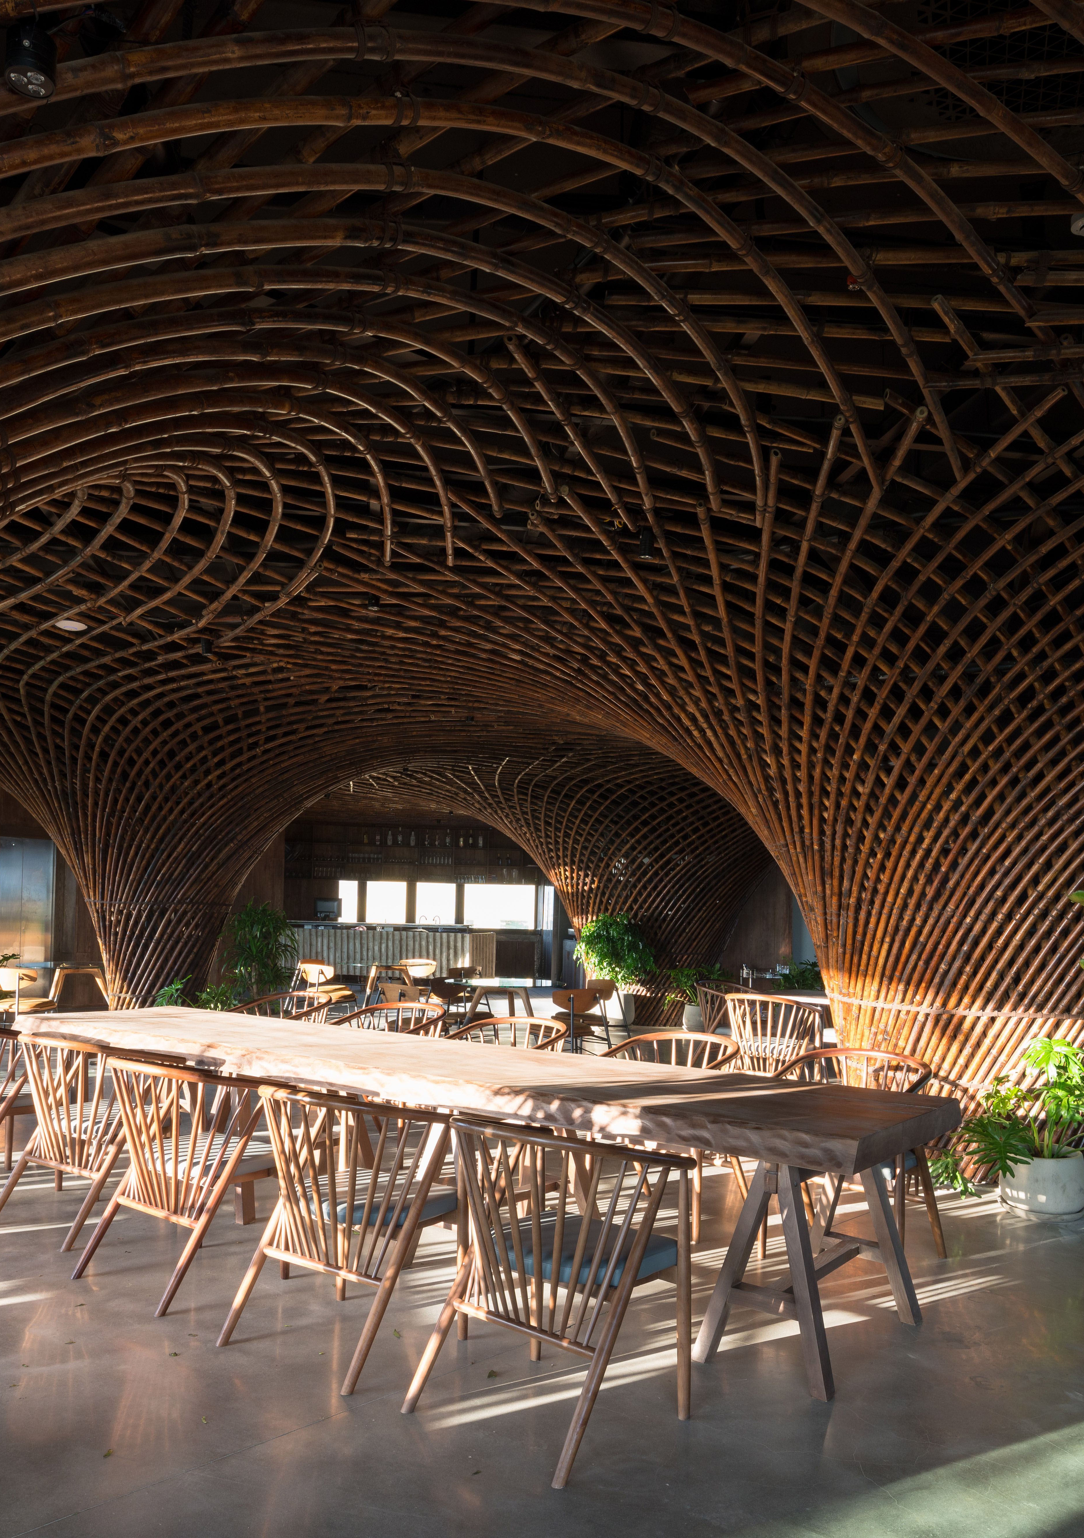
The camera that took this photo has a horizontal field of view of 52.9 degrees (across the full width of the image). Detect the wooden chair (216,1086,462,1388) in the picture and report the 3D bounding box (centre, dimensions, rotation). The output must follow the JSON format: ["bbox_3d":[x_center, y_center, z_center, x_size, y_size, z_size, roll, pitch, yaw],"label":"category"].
[{"bbox_3d":[-0.596,1.394,3.418,0.575,0.800,0.575,-3,-8,35],"label":"wooden chair"}]

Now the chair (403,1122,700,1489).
[{"bbox_3d":[0.010,1.361,2.976,0.610,0.760,0.570,-6,-8,43],"label":"chair"}]

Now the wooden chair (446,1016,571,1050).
[{"bbox_3d":[-0.185,1.673,5.452,0.575,0.800,0.575,-2,-7,26],"label":"wooden chair"}]

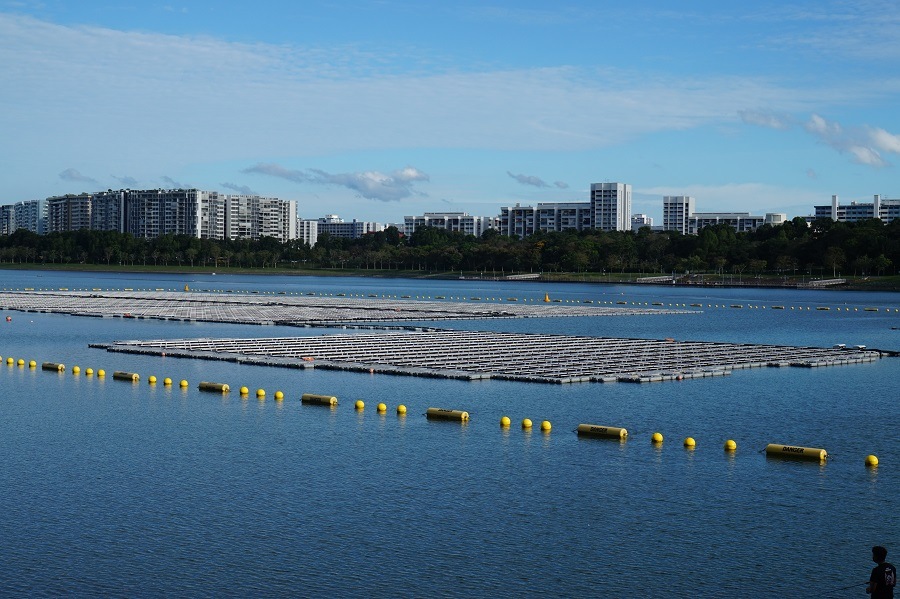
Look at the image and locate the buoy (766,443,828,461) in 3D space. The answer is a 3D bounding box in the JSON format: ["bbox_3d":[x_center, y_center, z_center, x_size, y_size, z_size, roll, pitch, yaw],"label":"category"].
[{"bbox_3d":[12.116,5.371,49.857,2.131,0.433,0.433,2,2,44],"label":"buoy"}]

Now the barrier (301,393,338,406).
[{"bbox_3d":[-6.257,4.814,68.263,0.433,0.433,2.131,-1,2,-44],"label":"barrier"}]

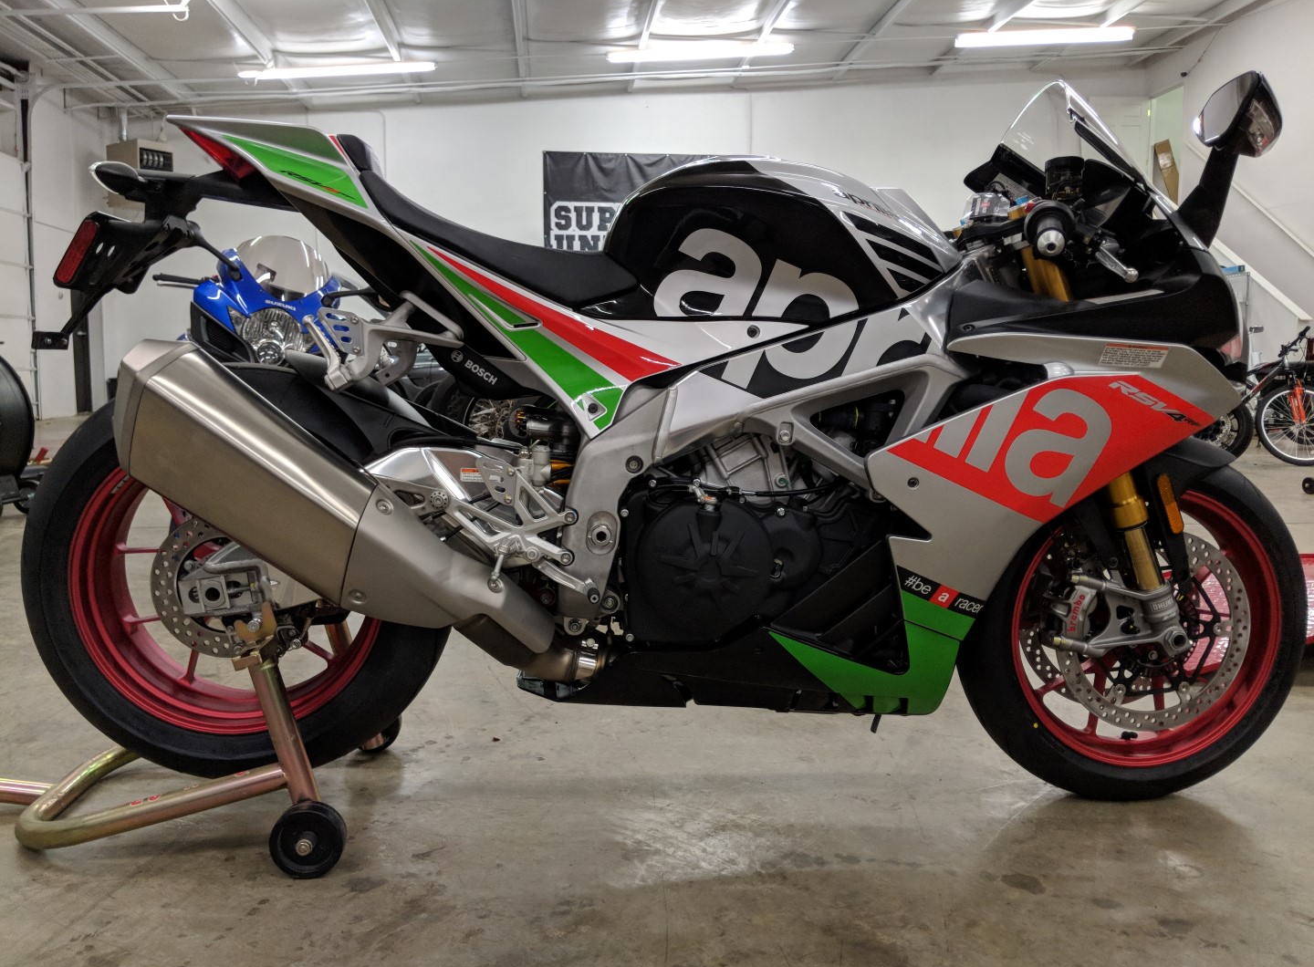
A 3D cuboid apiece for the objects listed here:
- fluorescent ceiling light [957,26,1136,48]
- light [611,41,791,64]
[{"bbox_3d":[5.149,-5.929,13.600,2.440,0.120,0.180,-4,5,-3],"label":"fluorescent ceiling light"},{"bbox_3d":[0.553,-5.475,13.000,2.400,0.110,0.170,-5,7,-7],"label":"light"}]

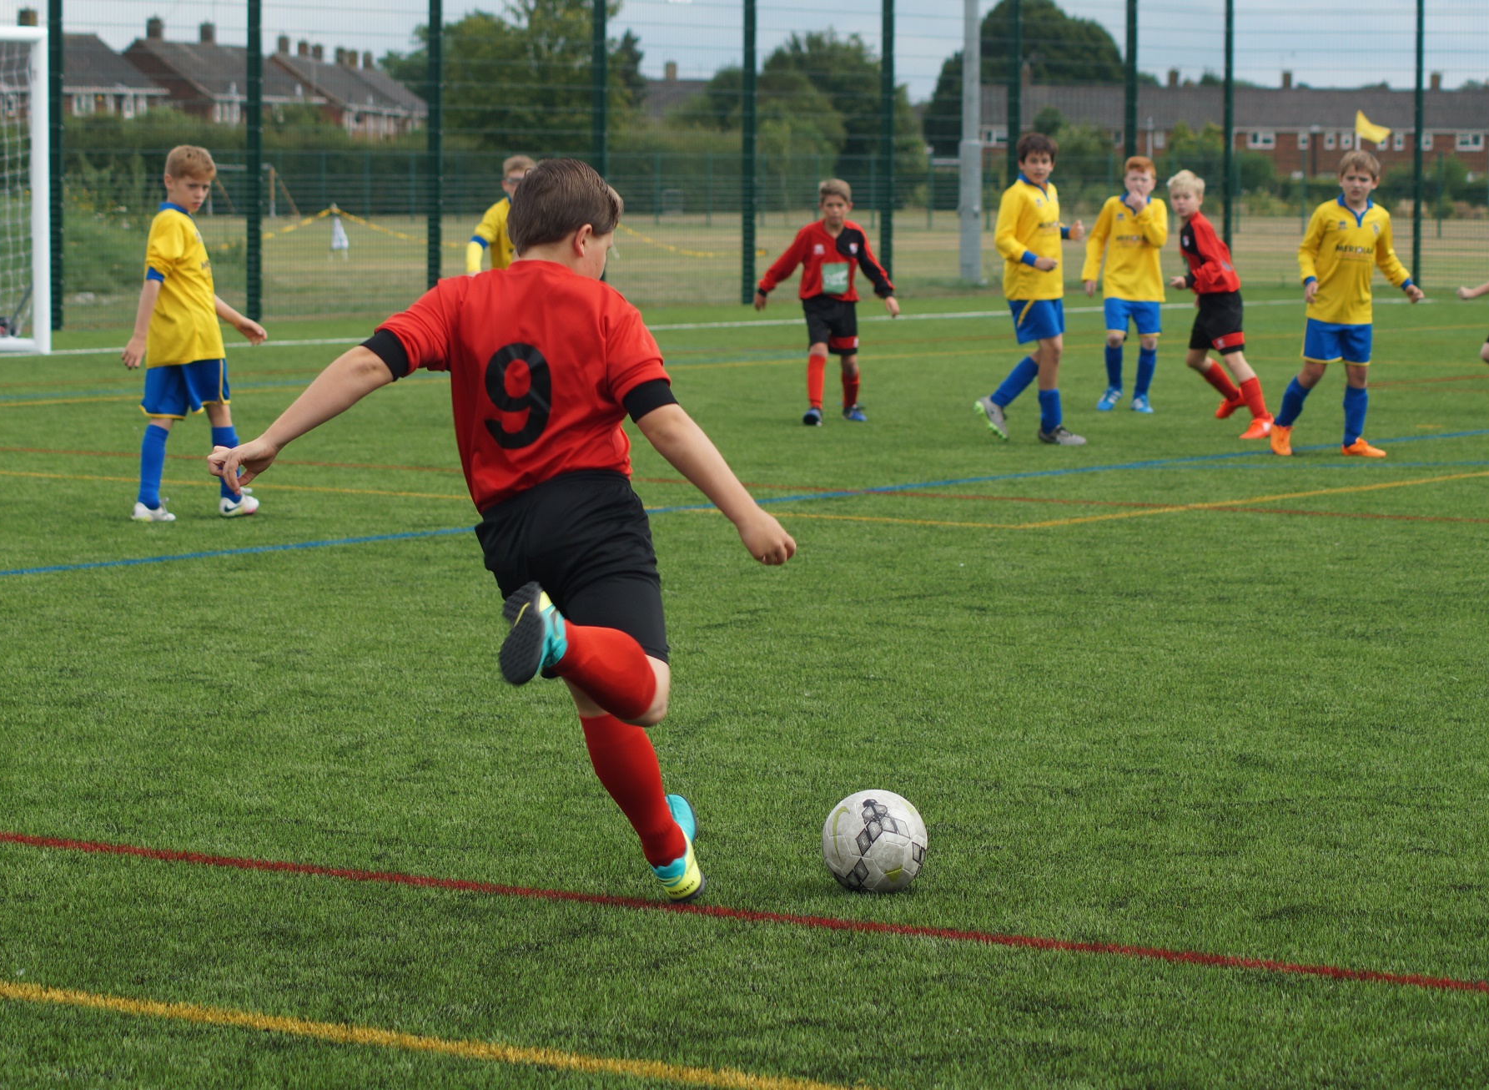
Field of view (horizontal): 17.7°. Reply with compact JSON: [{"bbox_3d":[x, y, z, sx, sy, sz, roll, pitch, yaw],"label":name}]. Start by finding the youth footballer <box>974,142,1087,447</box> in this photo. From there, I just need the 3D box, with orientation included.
[{"bbox_3d":[1.444,-1.286,23.924,0.540,1.541,0.460,5,6,42],"label":"youth footballer"}]

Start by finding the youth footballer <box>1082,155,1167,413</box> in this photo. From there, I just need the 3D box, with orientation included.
[{"bbox_3d":[2.149,-1.461,26.809,0.480,1.429,0.360,1,5,4],"label":"youth footballer"}]

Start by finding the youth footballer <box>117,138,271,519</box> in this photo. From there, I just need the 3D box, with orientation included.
[{"bbox_3d":[-2.139,-0.825,18.564,0.480,1.445,0.450,3,5,30],"label":"youth footballer"}]

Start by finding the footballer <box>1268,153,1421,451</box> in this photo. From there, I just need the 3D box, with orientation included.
[{"bbox_3d":[2.915,-1.160,23.001,0.690,1.466,0.430,-1,5,-18],"label":"footballer"}]

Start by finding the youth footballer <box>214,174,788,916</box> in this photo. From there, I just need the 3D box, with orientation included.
[{"bbox_3d":[-0.462,-0.027,9.195,1.050,1.419,0.660,4,6,33],"label":"youth footballer"}]

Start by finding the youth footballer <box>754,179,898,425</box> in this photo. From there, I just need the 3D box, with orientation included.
[{"bbox_3d":[0.439,-1.295,25.433,0.760,1.296,0.420,0,5,-8],"label":"youth footballer"}]

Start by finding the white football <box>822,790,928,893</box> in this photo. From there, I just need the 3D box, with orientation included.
[{"bbox_3d":[0.257,0.581,9.325,0.205,0.205,0.205,0,5,0],"label":"white football"}]

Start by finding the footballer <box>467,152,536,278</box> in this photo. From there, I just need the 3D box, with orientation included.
[{"bbox_3d":[-1.188,-1.330,25.026,0.580,1.407,0.420,0,5,-6],"label":"footballer"}]

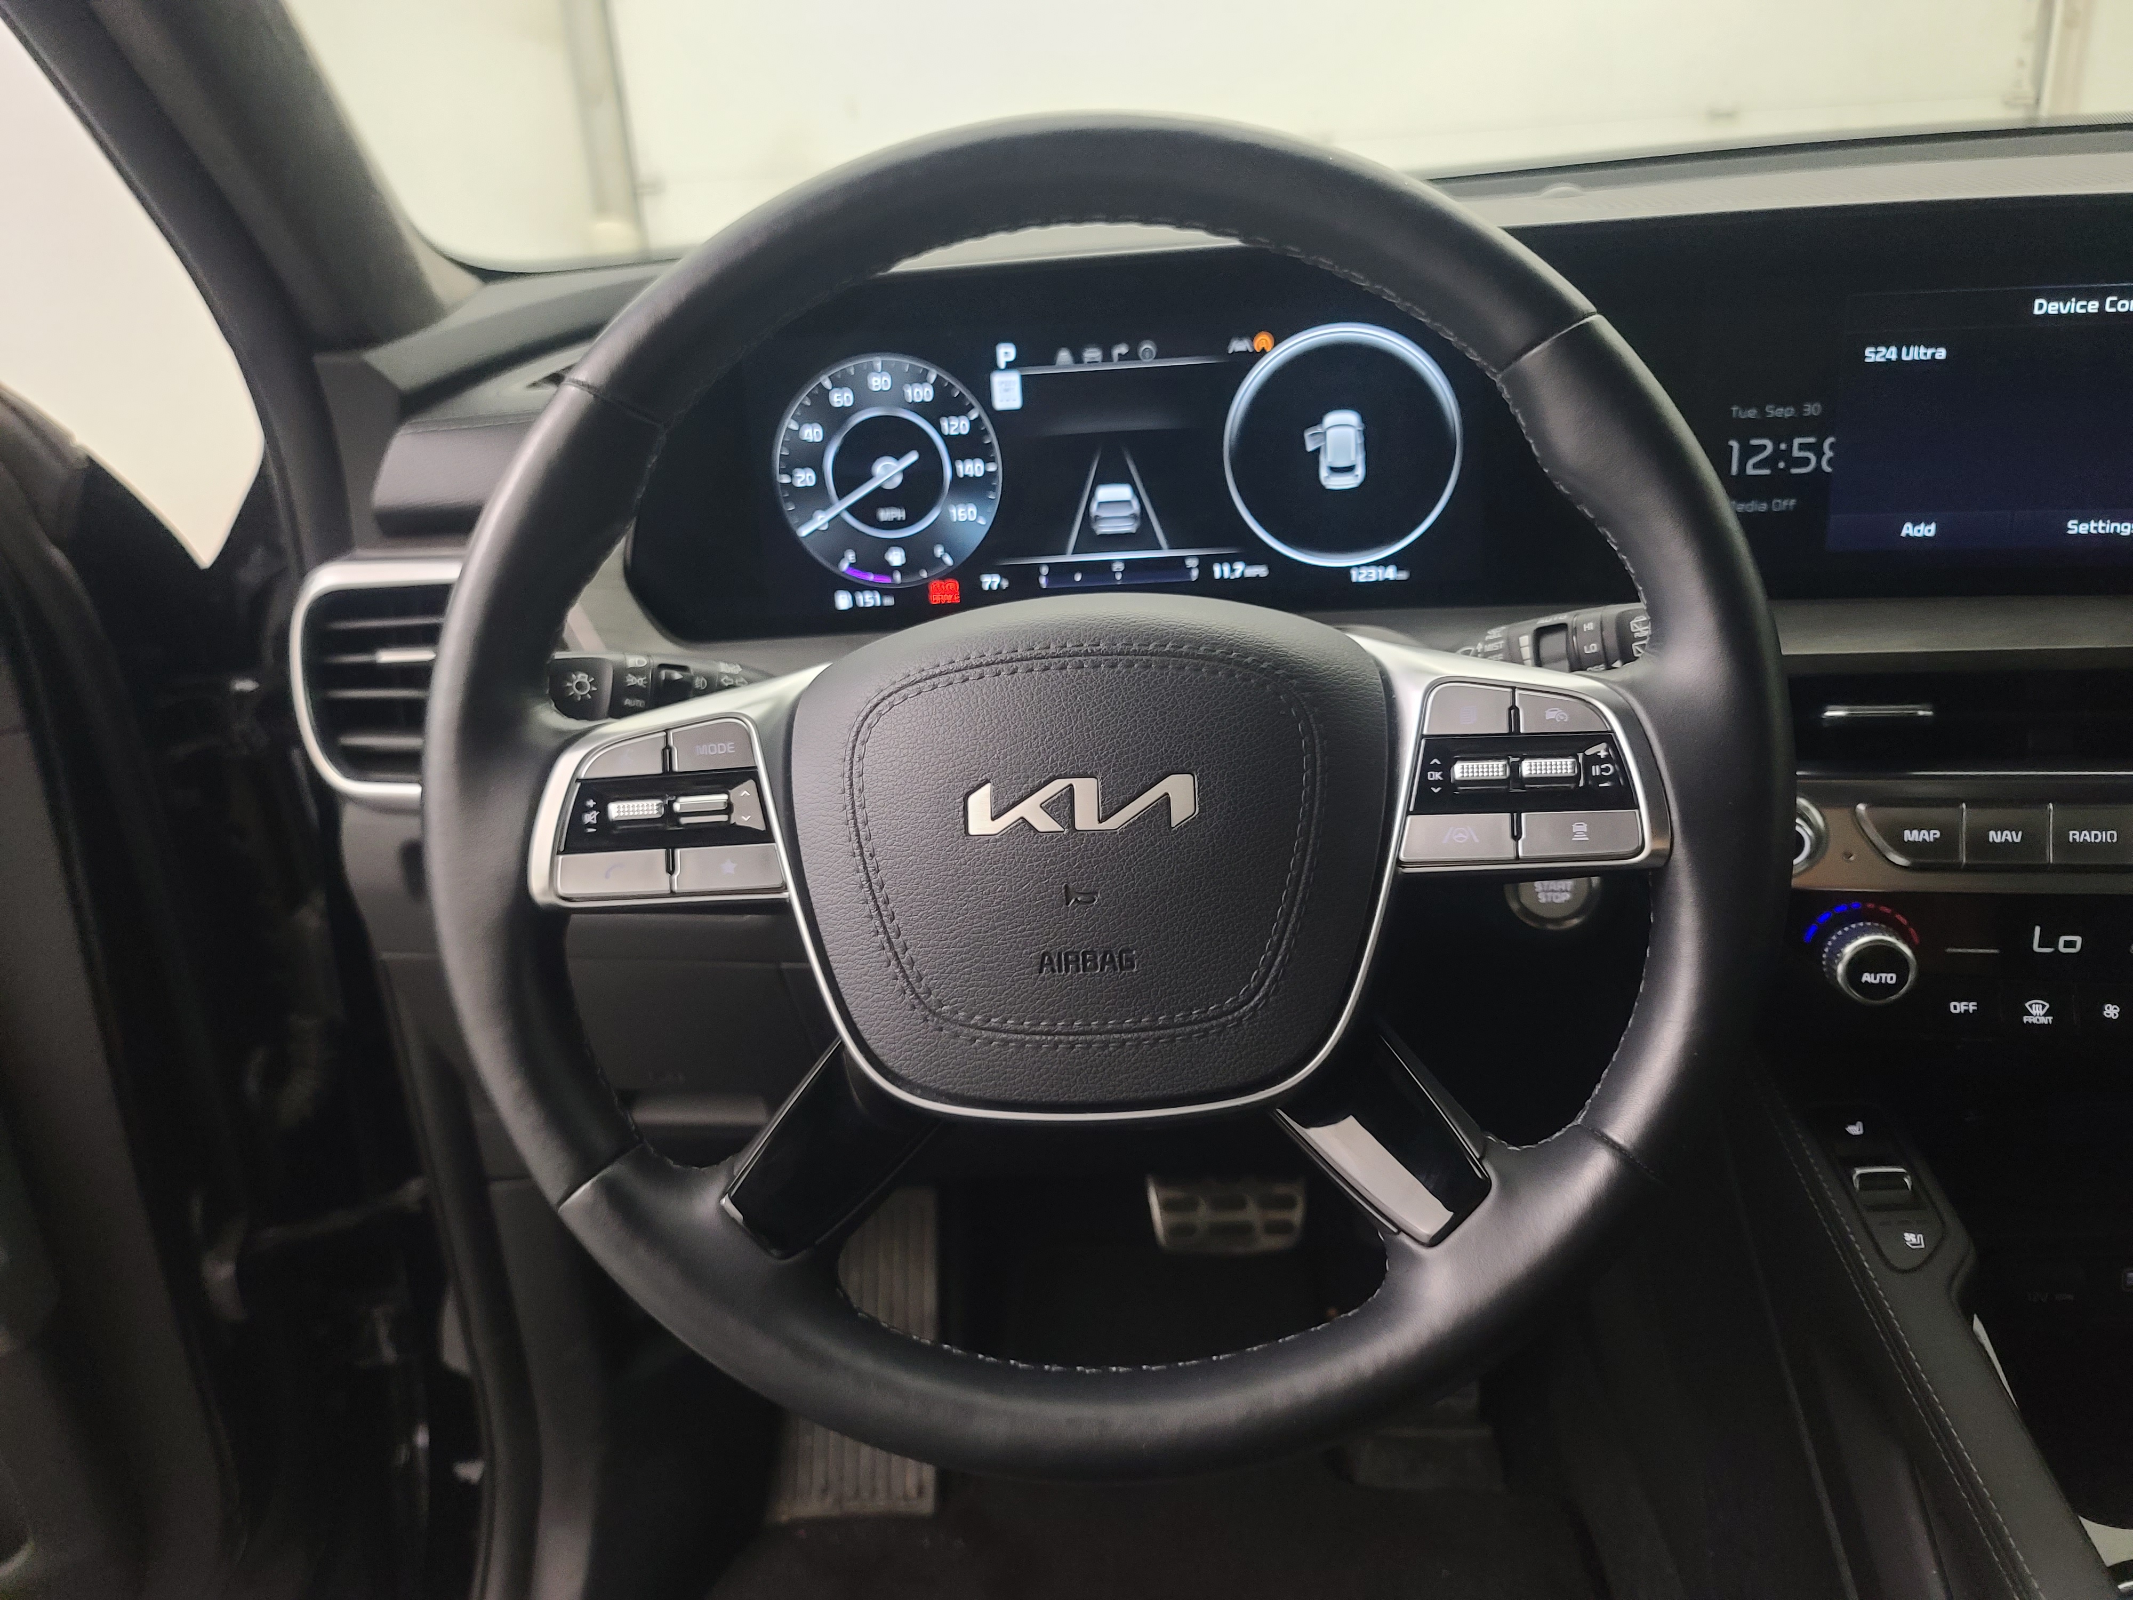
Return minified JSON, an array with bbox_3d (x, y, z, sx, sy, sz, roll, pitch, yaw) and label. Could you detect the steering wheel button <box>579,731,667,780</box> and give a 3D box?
[{"bbox_3d":[-0.128,-0.012,0.447,0.025,0.013,0.006,-2,-5,-5],"label":"steering wheel button"}]

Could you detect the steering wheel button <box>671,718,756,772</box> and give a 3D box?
[{"bbox_3d":[-0.102,-0.015,0.450,0.024,0.014,0.006,-2,-5,-5],"label":"steering wheel button"}]

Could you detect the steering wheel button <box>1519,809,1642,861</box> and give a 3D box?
[{"bbox_3d":[0.141,0.010,0.424,0.033,0.013,0.006,-1,-3,3],"label":"steering wheel button"}]

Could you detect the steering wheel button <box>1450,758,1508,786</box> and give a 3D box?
[{"bbox_3d":[0.114,-0.008,0.427,0.016,0.007,0.008,-3,-5,16],"label":"steering wheel button"}]

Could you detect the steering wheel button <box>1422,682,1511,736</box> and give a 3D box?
[{"bbox_3d":[0.111,-0.025,0.428,0.024,0.014,0.006,-1,-3,3],"label":"steering wheel button"}]

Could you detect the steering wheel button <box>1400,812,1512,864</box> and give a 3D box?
[{"bbox_3d":[0.108,0.011,0.427,0.031,0.013,0.006,-1,-3,3],"label":"steering wheel button"}]

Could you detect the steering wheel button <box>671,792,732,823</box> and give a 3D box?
[{"bbox_3d":[-0.105,0.002,0.447,0.017,0.008,0.008,-2,-5,-5],"label":"steering wheel button"}]

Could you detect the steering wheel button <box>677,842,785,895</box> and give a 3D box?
[{"bbox_3d":[-0.096,0.020,0.445,0.032,0.013,0.006,-3,-3,7],"label":"steering wheel button"}]

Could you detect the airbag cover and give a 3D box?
[{"bbox_3d":[0.006,0.015,0.449,0.174,0.148,0.050,-2,-1,5],"label":"airbag cover"}]

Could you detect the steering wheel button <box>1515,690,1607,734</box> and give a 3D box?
[{"bbox_3d":[0.136,-0.024,0.423,0.024,0.013,0.006,-3,-5,16],"label":"steering wheel button"}]

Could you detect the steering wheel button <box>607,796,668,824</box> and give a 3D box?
[{"bbox_3d":[-0.124,0.003,0.445,0.018,0.007,0.007,-3,-3,7],"label":"steering wheel button"}]

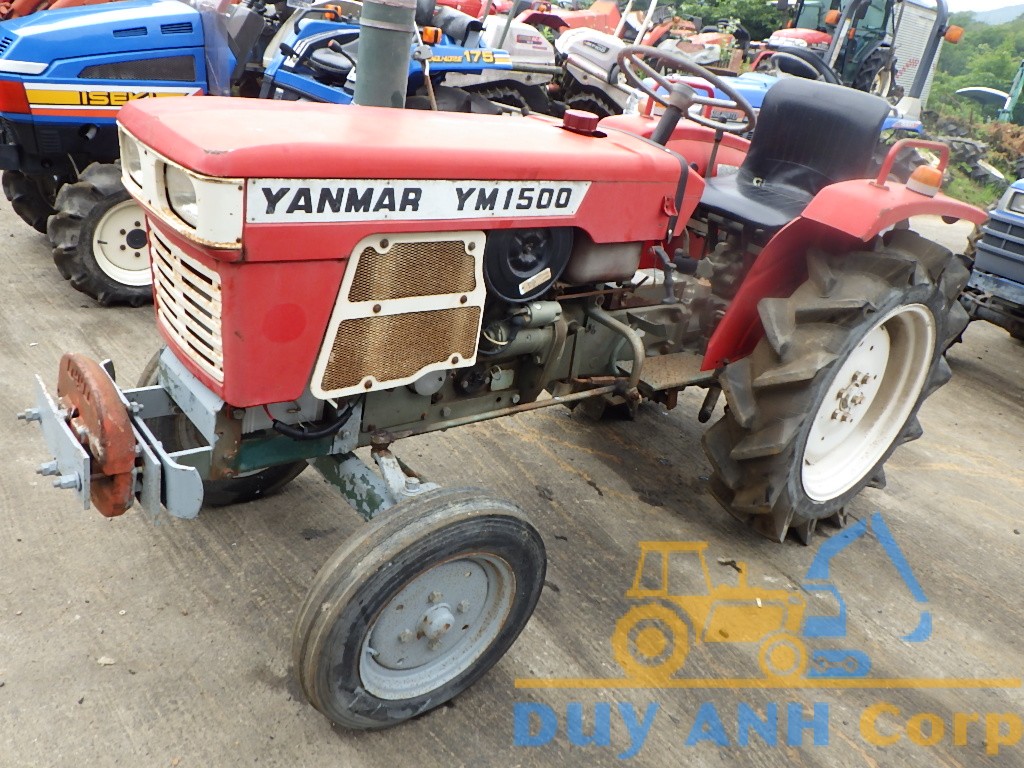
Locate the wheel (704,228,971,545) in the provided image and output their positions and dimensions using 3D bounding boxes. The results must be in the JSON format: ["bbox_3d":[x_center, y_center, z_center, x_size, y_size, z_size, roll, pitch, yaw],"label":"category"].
[{"bbox_3d":[0.949,0.024,2.371,0.966,0.966,0.200,-10,32,-38],"label":"wheel"}]

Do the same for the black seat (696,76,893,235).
[{"bbox_3d":[0.735,-0.651,2.328,0.490,0.375,0.430,-10,32,-38],"label":"black seat"}]

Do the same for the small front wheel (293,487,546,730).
[{"bbox_3d":[-0.157,0.430,1.562,0.535,0.535,0.108,-9,32,-37],"label":"small front wheel"}]

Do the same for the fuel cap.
[{"bbox_3d":[0.154,-0.583,1.834,0.078,0.036,0.078,9,25,-4],"label":"fuel cap"}]

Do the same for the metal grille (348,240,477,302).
[{"bbox_3d":[-0.171,-0.206,1.488,0.280,0.107,0.015,-10,32,-38],"label":"metal grille"}]

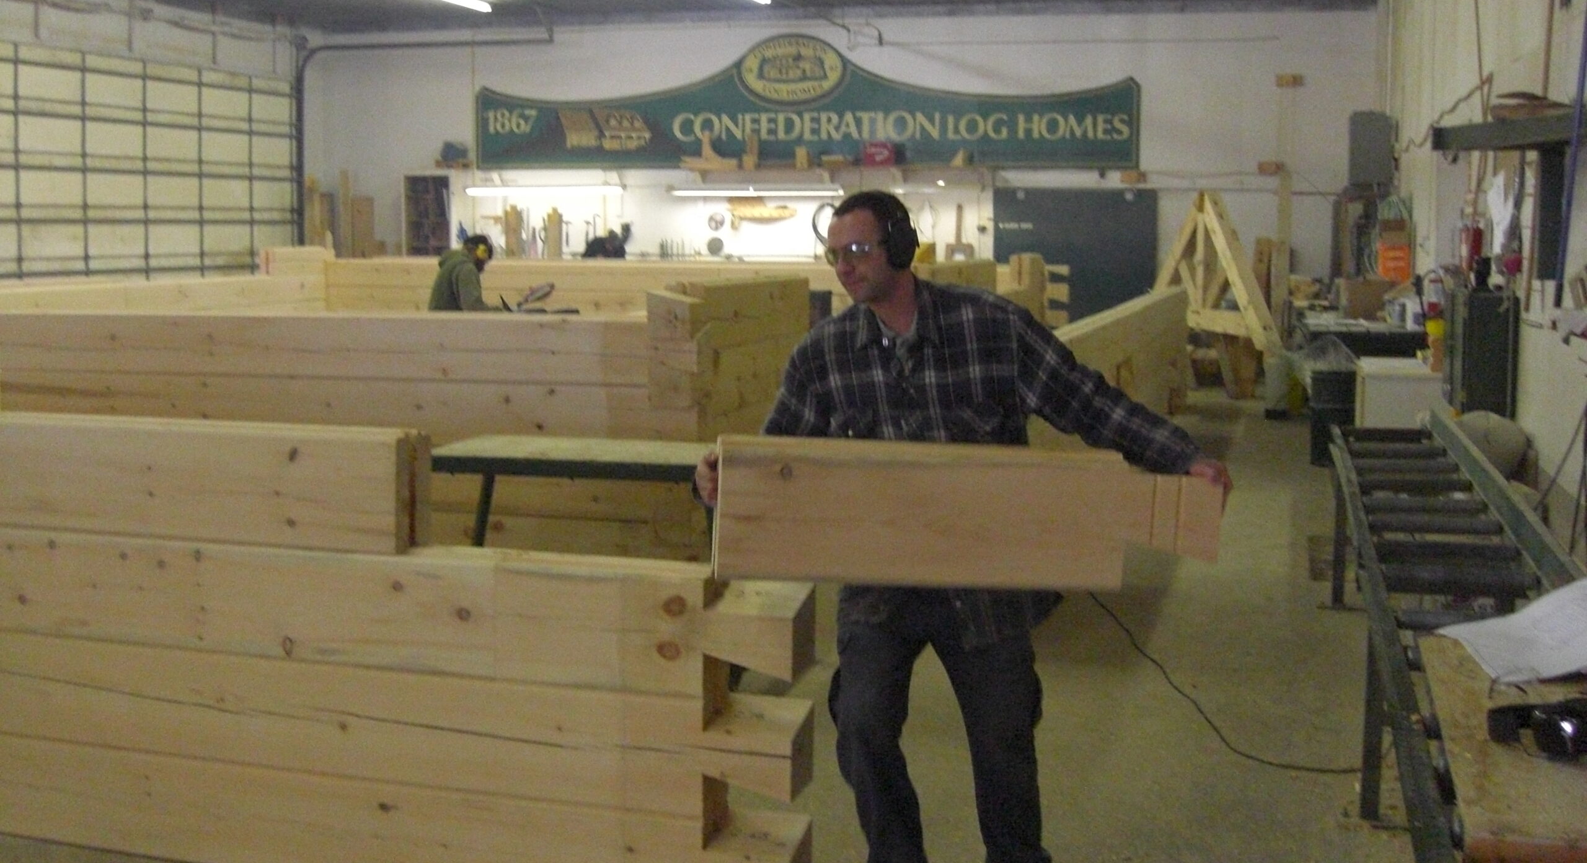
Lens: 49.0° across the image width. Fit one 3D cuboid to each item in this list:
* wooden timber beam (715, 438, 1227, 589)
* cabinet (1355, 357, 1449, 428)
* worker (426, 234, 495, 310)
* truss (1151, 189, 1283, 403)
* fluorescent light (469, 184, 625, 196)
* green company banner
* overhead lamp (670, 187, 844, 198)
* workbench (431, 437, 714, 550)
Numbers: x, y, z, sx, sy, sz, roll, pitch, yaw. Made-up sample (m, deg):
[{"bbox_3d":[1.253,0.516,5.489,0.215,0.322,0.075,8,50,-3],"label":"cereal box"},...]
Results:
[{"bbox_3d":[0.366,0.169,3.719,1.060,0.290,0.150,2,6,-7],"label":"wooden timber beam"},{"bbox_3d":[3.641,0.024,10.555,0.450,0.850,1.150,2,7,16],"label":"cabinet"},{"bbox_3d":[-2.256,-0.569,12.092,0.680,1.580,0.520,-1,7,-14],"label":"worker"},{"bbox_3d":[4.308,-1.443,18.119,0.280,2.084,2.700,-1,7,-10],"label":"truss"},{"bbox_3d":[-3.517,-3.403,24.648,2.440,0.120,0.180,2,7,16],"label":"fluorescent light"},{"bbox_3d":[-0.032,-4.243,22.487,8.950,1.730,0.060,2,7,16],"label":"green company banner"},{"bbox_3d":[-0.478,-3.063,22.385,2.340,0.110,0.180,2,7,16],"label":"overhead lamp"},{"bbox_3d":[-0.612,0.487,6.365,1.270,0.840,0.580,2,7,16],"label":"workbench"}]

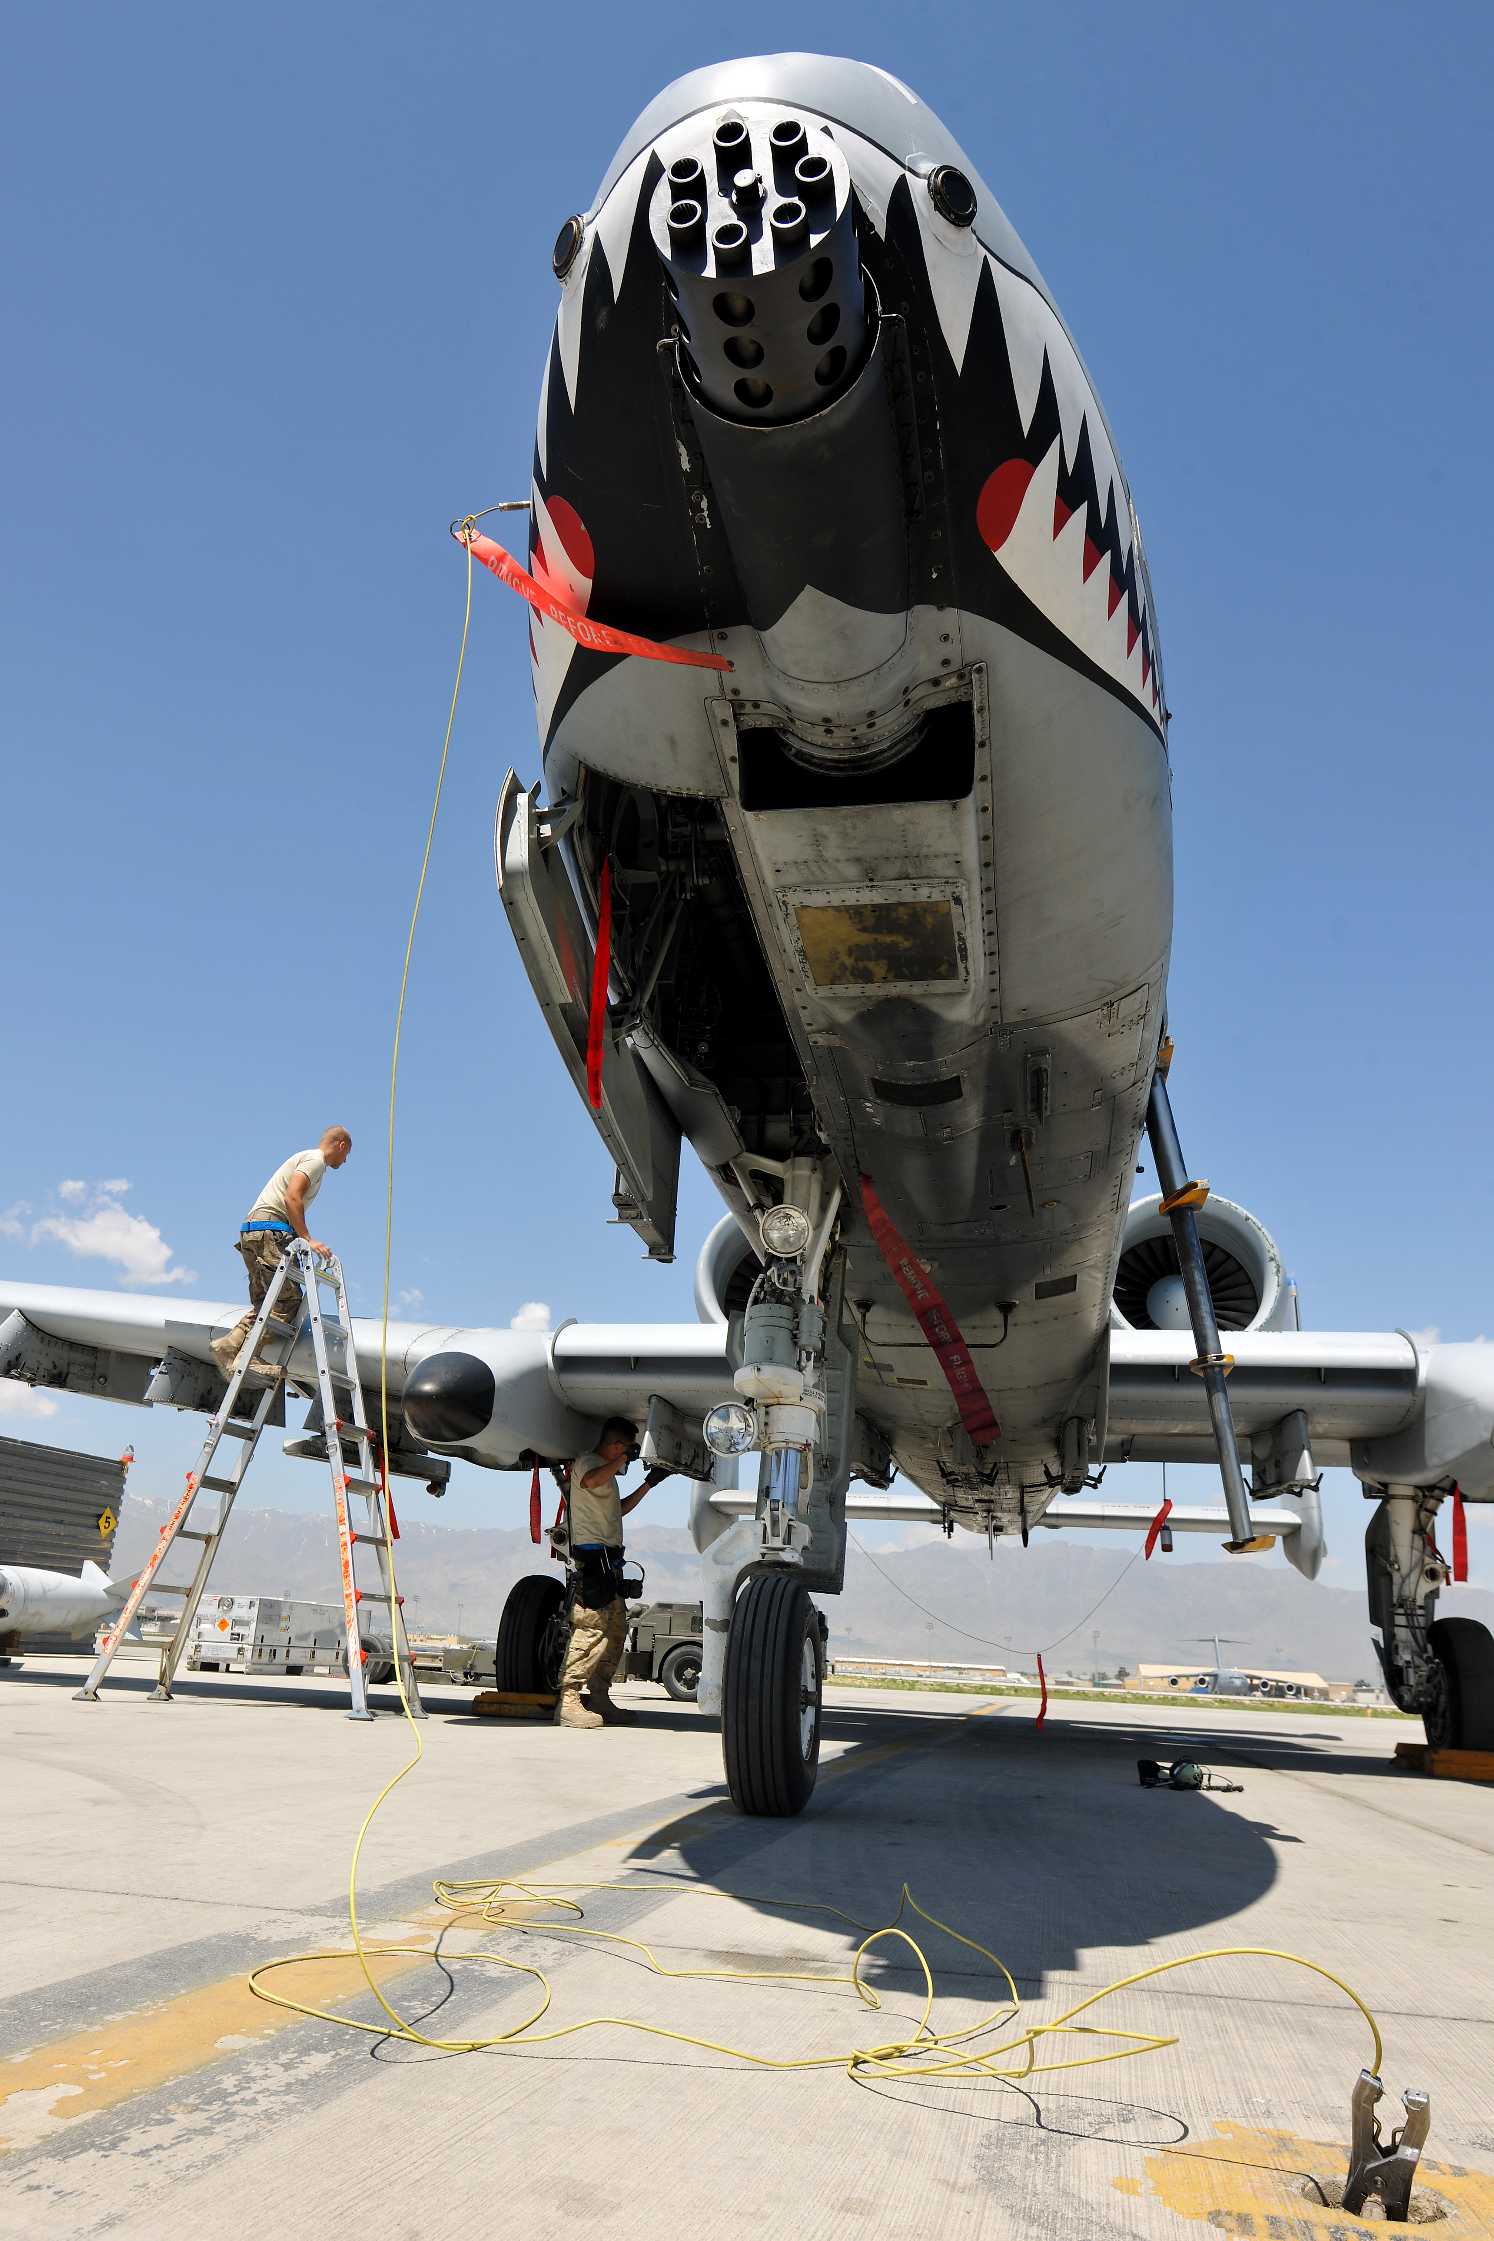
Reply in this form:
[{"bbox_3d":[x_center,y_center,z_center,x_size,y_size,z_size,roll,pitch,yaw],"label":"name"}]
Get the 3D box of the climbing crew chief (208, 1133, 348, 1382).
[{"bbox_3d":[-2.685,0.792,8.439,0.690,1.619,0.500,10,-22,-19],"label":"climbing crew chief"}]

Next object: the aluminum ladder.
[{"bbox_3d":[-2.536,1.919,7.948,1.760,2.500,0.620,-4,-22,19],"label":"aluminum ladder"}]

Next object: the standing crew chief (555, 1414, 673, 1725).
[{"bbox_3d":[-0.752,2.543,8.221,0.600,1.710,0.540,7,-21,-11],"label":"standing crew chief"}]

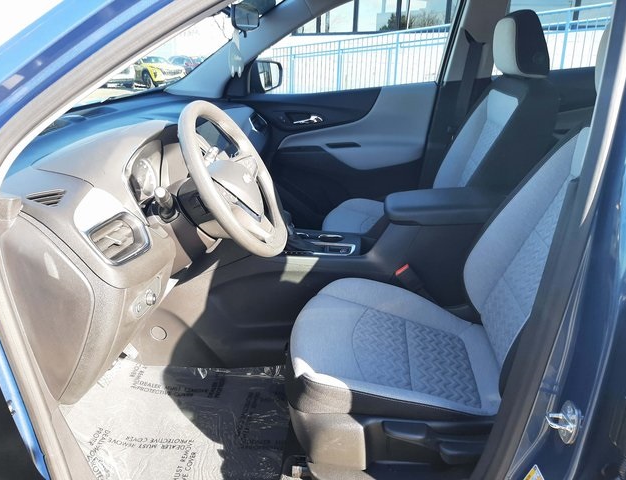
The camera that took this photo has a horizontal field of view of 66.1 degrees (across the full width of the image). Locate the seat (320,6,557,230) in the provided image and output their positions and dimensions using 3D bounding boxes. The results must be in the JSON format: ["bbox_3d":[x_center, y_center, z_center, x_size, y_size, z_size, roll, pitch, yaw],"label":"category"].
[{"bbox_3d":[0.391,-0.292,1.744,0.788,0.946,0.532,0,23,6],"label":"seat"}]

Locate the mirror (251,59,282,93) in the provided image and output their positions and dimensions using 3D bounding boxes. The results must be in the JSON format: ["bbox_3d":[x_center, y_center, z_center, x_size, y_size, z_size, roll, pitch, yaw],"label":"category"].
[{"bbox_3d":[-0.216,-0.767,2.259,0.118,0.148,0.217,3,24,13],"label":"mirror"}]

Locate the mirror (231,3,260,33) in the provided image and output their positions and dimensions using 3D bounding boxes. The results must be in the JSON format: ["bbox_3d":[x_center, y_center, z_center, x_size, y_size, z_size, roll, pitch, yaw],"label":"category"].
[{"bbox_3d":[-0.180,-0.586,1.266,0.039,0.074,0.236,2,23,11],"label":"mirror"}]

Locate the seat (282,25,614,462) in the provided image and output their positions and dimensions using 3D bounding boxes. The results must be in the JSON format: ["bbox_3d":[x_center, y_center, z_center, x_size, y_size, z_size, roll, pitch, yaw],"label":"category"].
[{"bbox_3d":[0.324,0.003,1.059,0.798,0.946,0.532,0,23,6],"label":"seat"}]

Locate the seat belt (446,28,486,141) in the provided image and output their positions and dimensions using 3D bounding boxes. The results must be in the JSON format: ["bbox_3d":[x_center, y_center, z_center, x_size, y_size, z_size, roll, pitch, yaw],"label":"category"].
[{"bbox_3d":[0.610,-0.591,1.892,0.118,0.414,0.059,0,23,6],"label":"seat belt"}]

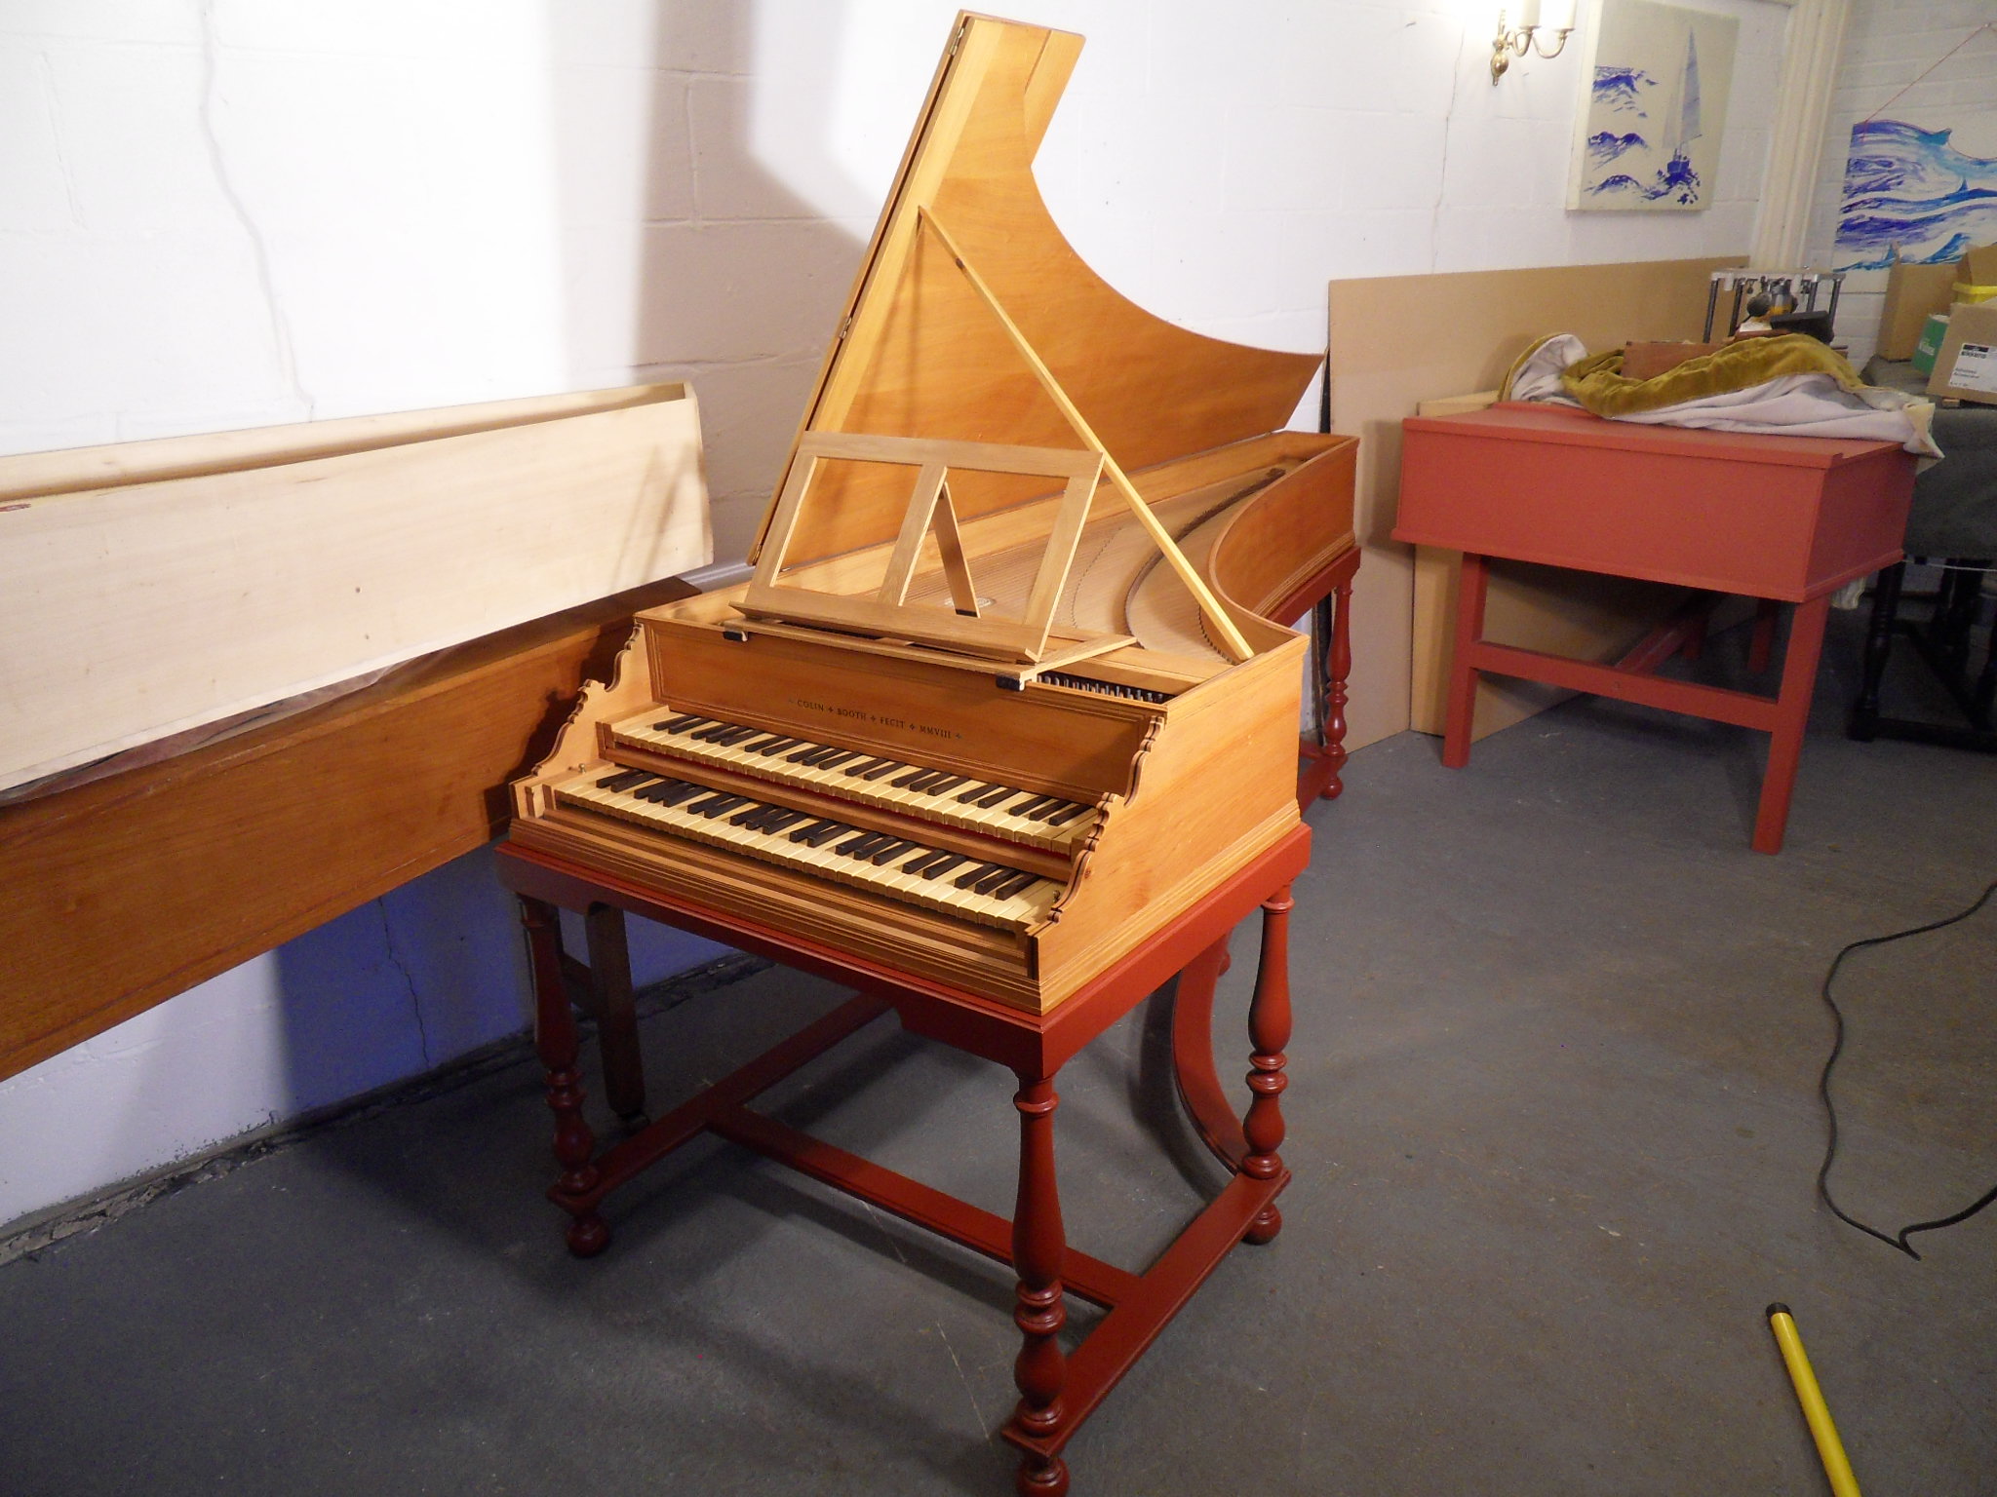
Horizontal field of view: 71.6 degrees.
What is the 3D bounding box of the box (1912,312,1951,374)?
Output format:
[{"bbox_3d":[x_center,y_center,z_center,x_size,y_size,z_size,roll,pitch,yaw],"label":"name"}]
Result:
[{"bbox_3d":[2.982,-1.286,4.400,0.110,0.180,0.130,-12,22,-27],"label":"box"}]

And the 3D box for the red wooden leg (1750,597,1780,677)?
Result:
[{"bbox_3d":[2.405,-0.512,4.294,0.052,0.560,0.052,-18,25,-38],"label":"red wooden leg"}]

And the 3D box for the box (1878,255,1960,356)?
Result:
[{"bbox_3d":[3.085,-1.470,4.630,0.165,0.320,0.290,7,21,24],"label":"box"}]

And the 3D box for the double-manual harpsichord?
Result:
[{"bbox_3d":[0.346,-0.568,2.158,0.787,0.903,2.185,12,24,34],"label":"double-manual harpsichord"}]

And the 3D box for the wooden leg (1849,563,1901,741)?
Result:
[{"bbox_3d":[2.337,-0.285,3.671,0.064,0.540,0.064,7,21,24],"label":"wooden leg"}]

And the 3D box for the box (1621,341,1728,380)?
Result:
[{"bbox_3d":[2.014,-1.103,3.996,0.240,0.150,0.320,-18,25,-38],"label":"box"}]

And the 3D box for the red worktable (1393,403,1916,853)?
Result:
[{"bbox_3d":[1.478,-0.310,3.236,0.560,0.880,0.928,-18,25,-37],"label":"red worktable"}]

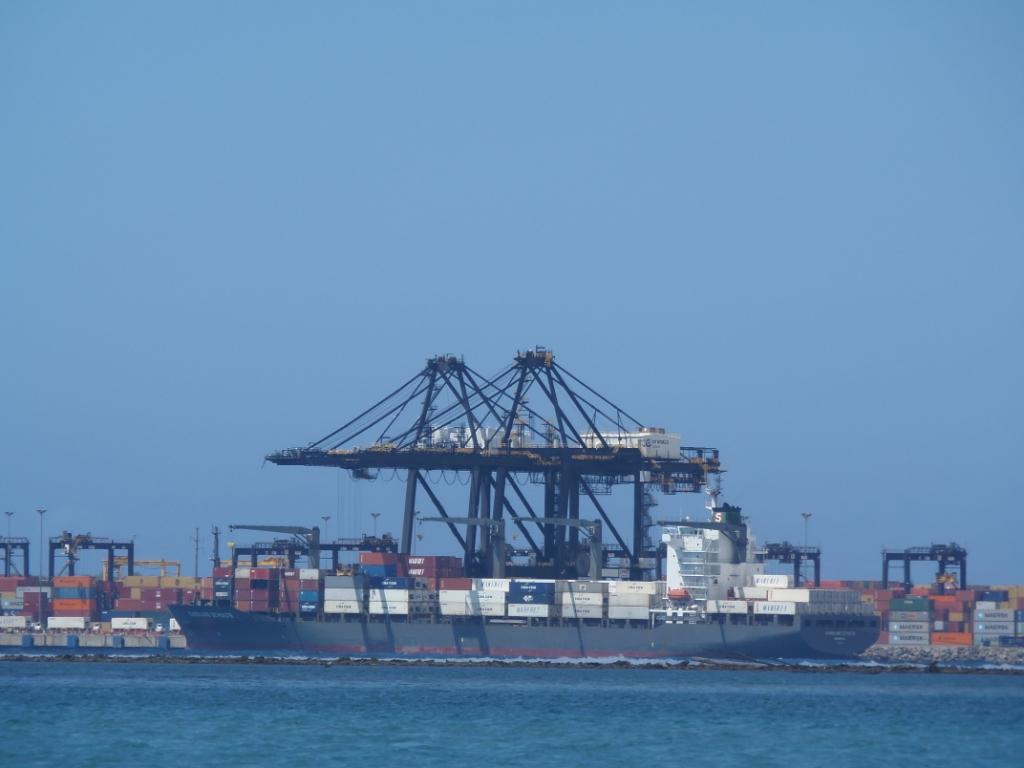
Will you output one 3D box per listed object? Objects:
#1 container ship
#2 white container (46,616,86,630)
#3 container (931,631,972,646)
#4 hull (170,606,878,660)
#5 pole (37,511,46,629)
[{"bbox_3d":[-3.190,45.740,2702.520,206.600,40.000,29.800,0,-1,39],"label":"container ship"},{"bbox_3d":[-113.700,61.280,2916.750,12.190,2.900,2.440,0,-1,38],"label":"white container"},{"bbox_3d":[104.760,60.250,2687.850,12.190,2.900,2.440,0,-1,40],"label":"container"},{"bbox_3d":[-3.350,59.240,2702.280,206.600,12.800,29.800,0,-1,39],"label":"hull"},{"bbox_3d":[-120.240,47.610,2900.000,2.600,31.000,2.600,1,-1,0],"label":"pole"}]

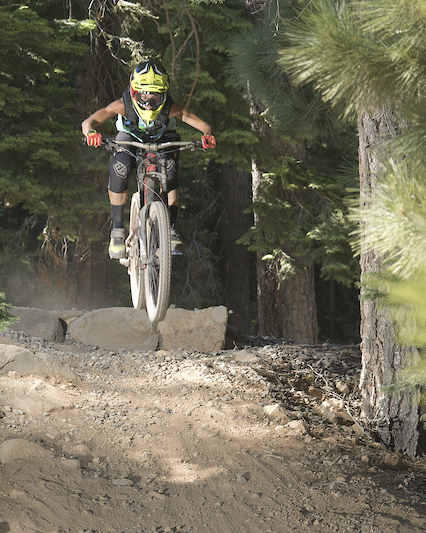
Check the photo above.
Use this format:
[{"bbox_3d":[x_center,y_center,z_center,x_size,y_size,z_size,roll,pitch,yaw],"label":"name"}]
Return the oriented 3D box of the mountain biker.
[{"bbox_3d":[-0.381,-0.629,31.500,0.770,1.170,0.850,0,0,-6],"label":"mountain biker"}]

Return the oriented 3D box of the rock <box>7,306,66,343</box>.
[{"bbox_3d":[-1.128,0.371,33.800,0.400,0.240,0.380,0,0,0],"label":"rock"}]

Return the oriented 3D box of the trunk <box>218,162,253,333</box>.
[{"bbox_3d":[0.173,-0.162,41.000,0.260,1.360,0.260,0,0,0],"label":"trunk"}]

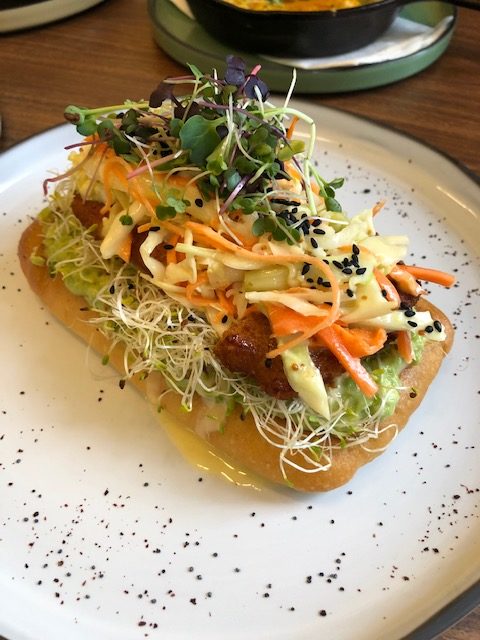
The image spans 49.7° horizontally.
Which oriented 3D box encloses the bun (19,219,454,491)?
[{"bbox_3d":[-0.007,-0.011,0.209,0.166,0.036,0.096,35,60,23],"label":"bun"}]

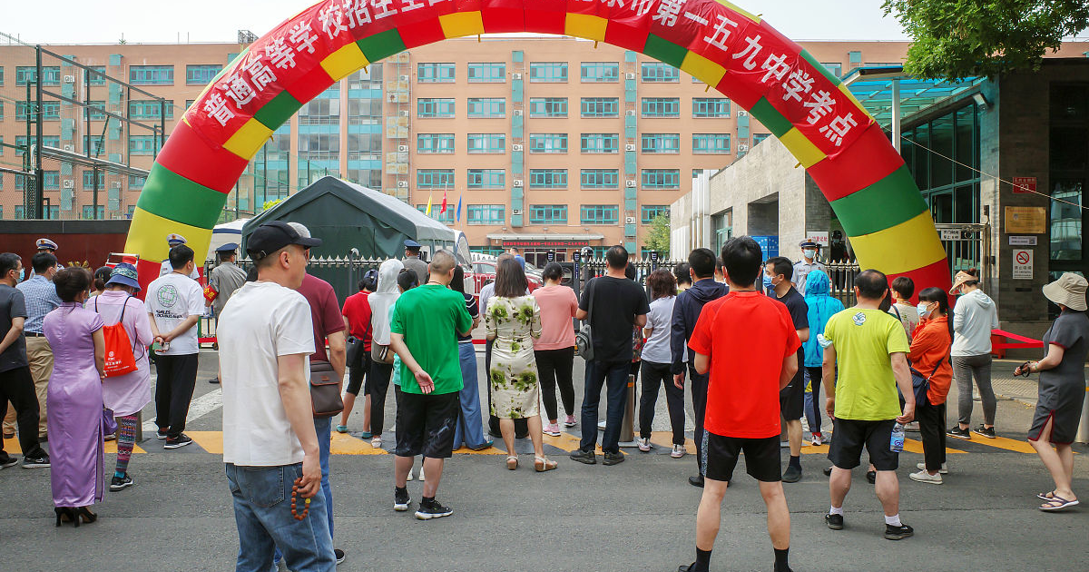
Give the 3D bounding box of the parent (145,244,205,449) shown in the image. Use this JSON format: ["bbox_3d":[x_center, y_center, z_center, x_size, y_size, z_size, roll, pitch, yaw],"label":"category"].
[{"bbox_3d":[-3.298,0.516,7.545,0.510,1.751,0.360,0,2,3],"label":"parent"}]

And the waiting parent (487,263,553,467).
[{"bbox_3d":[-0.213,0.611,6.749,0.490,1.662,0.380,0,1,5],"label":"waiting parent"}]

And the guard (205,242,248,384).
[{"bbox_3d":[-4.206,0.360,11.204,0.550,1.833,0.360,0,2,-13],"label":"guard"}]

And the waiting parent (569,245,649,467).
[{"bbox_3d":[0.523,0.549,6.924,0.600,1.774,0.430,0,1,-5],"label":"waiting parent"}]

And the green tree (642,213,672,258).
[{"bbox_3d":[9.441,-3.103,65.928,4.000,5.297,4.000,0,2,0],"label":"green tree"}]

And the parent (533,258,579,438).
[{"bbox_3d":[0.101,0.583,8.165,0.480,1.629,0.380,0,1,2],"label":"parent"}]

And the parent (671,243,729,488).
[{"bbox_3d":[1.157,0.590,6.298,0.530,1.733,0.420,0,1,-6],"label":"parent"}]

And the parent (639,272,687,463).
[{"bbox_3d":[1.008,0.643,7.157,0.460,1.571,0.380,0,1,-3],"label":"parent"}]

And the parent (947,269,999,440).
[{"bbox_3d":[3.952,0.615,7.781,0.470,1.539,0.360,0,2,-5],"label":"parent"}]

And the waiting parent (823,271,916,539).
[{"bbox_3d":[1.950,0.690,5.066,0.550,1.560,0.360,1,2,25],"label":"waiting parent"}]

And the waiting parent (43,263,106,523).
[{"bbox_3d":[-2.936,0.674,5.260,0.410,1.580,0.320,0,2,5],"label":"waiting parent"}]

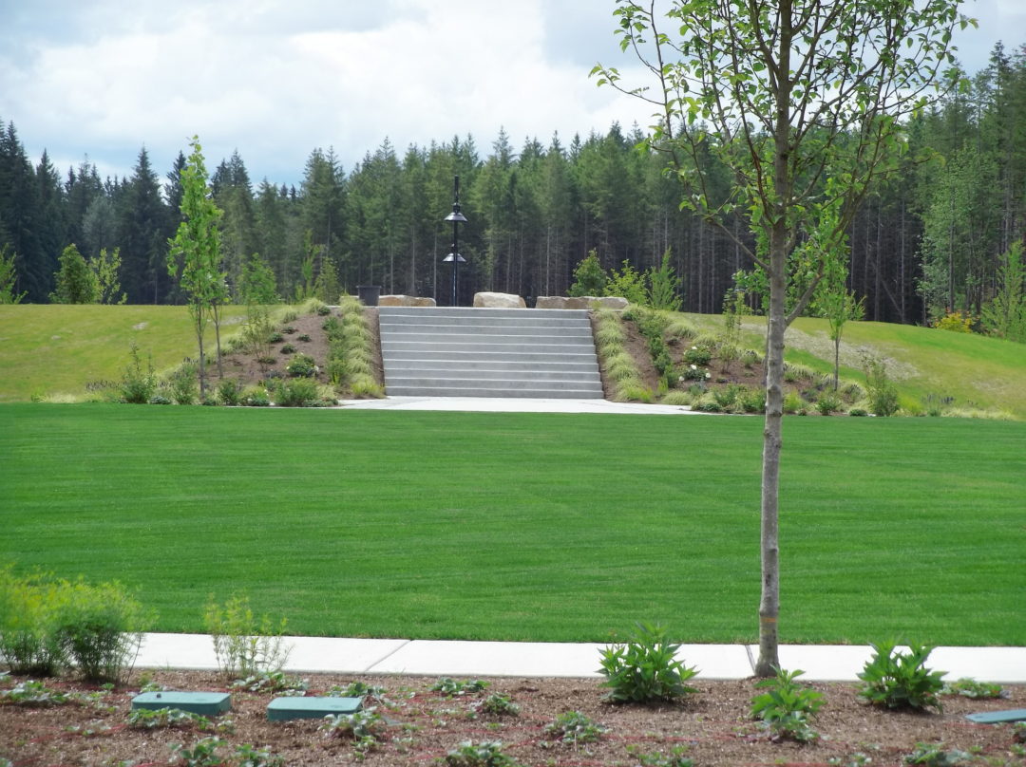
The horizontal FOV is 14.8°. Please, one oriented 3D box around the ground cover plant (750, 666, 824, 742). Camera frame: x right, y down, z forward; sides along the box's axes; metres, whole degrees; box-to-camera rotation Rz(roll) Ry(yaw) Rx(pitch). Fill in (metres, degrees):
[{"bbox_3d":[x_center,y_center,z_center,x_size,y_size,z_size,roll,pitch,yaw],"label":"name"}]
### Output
[{"bbox_3d":[1.061,1.234,15.300,0.285,0.265,0.280,1,1,4],"label":"ground cover plant"}]

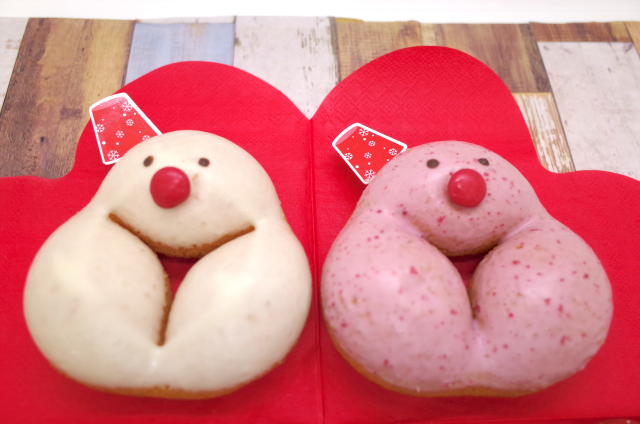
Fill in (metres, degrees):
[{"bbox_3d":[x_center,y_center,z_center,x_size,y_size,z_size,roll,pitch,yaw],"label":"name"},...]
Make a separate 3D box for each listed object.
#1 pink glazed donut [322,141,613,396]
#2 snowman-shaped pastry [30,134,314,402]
[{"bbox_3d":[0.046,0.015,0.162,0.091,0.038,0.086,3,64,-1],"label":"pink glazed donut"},{"bbox_3d":[-0.046,0.013,0.160,0.088,0.038,0.088,-1,64,-3],"label":"snowman-shaped pastry"}]

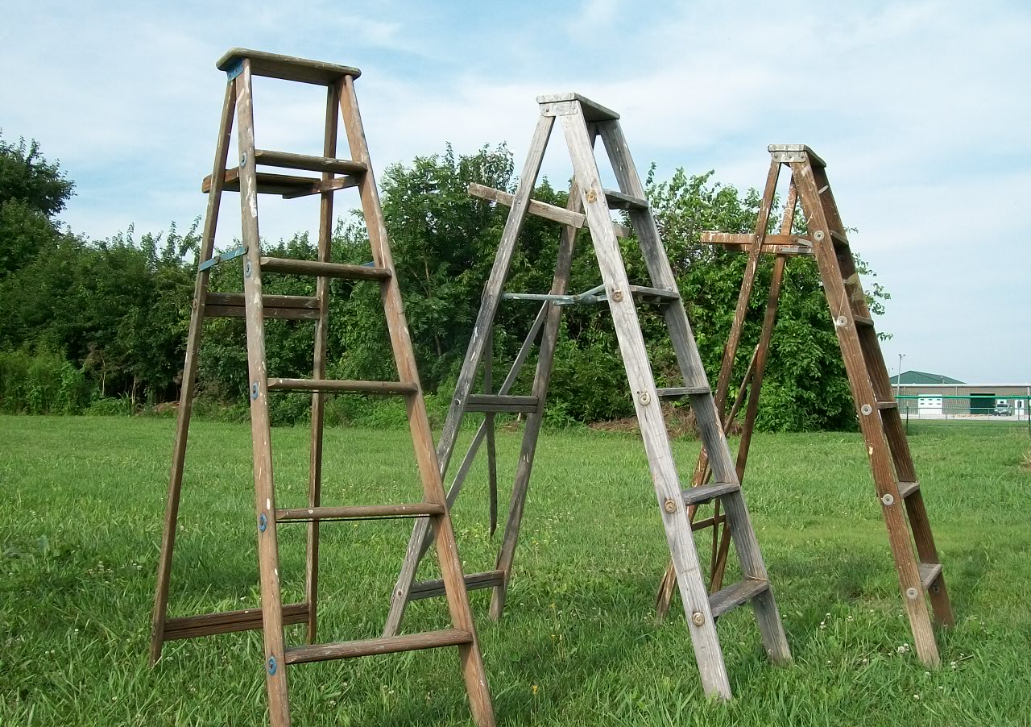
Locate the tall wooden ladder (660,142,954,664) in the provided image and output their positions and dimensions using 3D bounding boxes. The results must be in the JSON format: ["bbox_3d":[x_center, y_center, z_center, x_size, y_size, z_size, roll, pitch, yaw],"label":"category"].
[{"bbox_3d":[1.060,0.097,3.890,0.955,1.714,0.568,0,-2,27],"label":"tall wooden ladder"}]

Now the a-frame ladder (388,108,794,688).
[{"bbox_3d":[0.221,0.045,3.324,1.131,1.694,0.569,0,-2,30],"label":"a-frame ladder"}]

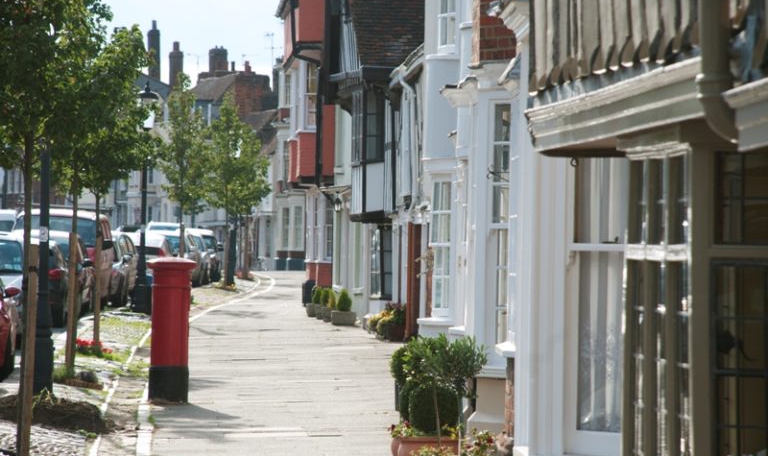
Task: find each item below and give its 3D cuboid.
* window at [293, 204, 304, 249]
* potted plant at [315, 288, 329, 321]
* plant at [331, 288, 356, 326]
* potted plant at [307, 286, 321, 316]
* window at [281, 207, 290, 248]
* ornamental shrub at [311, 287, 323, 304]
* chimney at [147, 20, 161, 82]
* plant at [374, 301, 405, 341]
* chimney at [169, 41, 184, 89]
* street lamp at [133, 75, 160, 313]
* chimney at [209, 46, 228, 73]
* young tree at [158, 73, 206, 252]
[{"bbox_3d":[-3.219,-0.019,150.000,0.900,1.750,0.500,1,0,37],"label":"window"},{"bbox_3d":[-1.139,1.413,73.800,0.360,0.620,0.360,1,0,0],"label":"potted plant"},{"bbox_3d":[-0.683,1.324,67.200,0.420,0.640,0.400,1,0,17],"label":"plant"},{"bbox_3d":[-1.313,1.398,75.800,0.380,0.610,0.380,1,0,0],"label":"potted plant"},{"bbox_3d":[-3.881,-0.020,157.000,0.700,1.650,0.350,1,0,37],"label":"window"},{"bbox_3d":[-1.270,1.279,75.500,0.240,0.320,0.240,1,0,0],"label":"ornamental shrub"},{"bbox_3d":[-10.298,-7.975,178.000,0.580,2.650,0.620,1,0,17],"label":"chimney"},{"bbox_3d":[0.109,1.450,61.800,0.480,0.620,0.480,1,0,0],"label":"plant"},{"bbox_3d":[-9.218,-7.219,177.000,0.660,2.150,0.660,1,0,17],"label":"chimney"},{"bbox_3d":[-4.909,-0.628,82.000,0.460,4.800,0.460,1,0,0],"label":"street lamp"},{"bbox_3d":[-7.602,-7.739,183.000,0.880,1.280,0.850,1,0,18],"label":"chimney"},{"bbox_3d":[-4.831,-1.024,96.000,1.250,5.500,1.250,1,0,0],"label":"young tree"}]

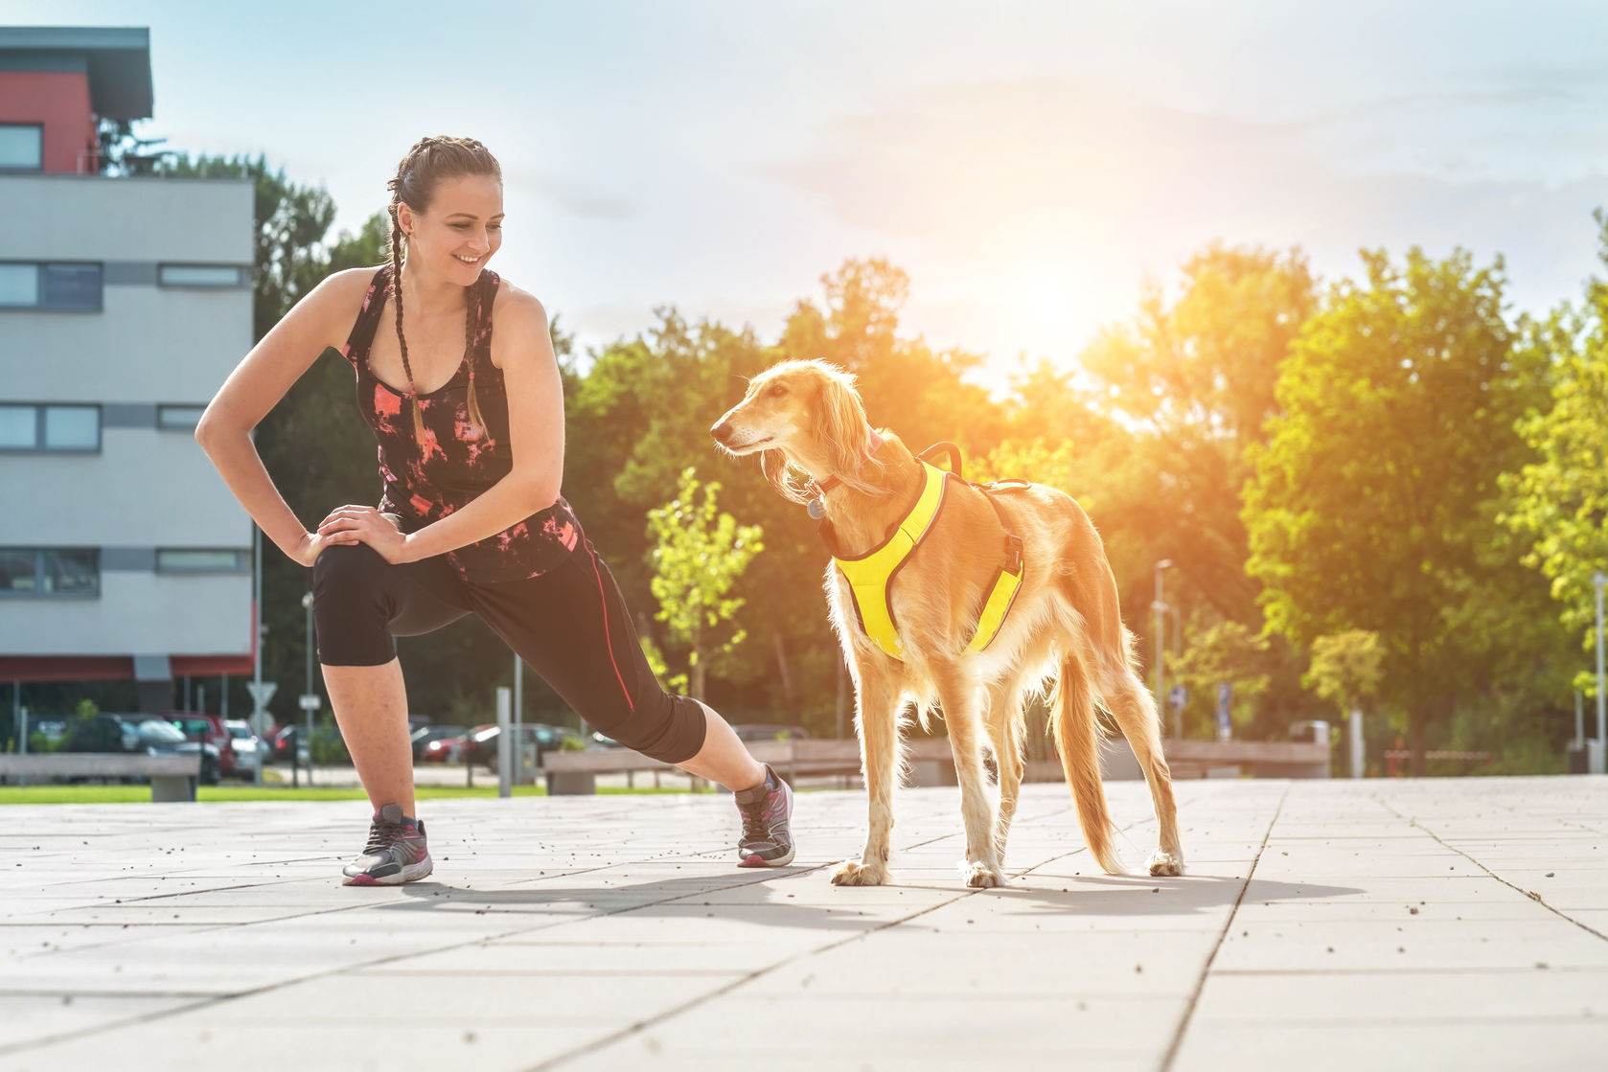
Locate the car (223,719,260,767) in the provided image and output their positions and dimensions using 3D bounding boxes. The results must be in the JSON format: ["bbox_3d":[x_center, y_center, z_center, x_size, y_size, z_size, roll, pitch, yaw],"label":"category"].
[{"bbox_3d":[-14.915,5.525,98.000,1.760,1.460,4.200,1,-3,-14],"label":"car"}]

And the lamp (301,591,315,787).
[{"bbox_3d":[-9.882,3.061,75.000,0.330,3.950,0.330,0,-3,0],"label":"lamp"}]

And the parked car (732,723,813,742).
[{"bbox_3d":[-1.598,6.522,115.000,4.350,1.500,1.780,0,-3,-12],"label":"parked car"}]

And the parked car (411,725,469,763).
[{"bbox_3d":[-11.608,6.830,121.000,4.250,1.460,1.750,1,-3,-14],"label":"parked car"}]

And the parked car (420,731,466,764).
[{"bbox_3d":[-10.049,6.596,117.000,4.150,1.450,1.740,1,-3,-16],"label":"parked car"}]

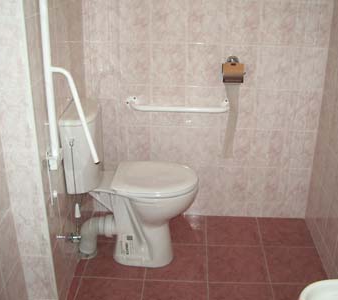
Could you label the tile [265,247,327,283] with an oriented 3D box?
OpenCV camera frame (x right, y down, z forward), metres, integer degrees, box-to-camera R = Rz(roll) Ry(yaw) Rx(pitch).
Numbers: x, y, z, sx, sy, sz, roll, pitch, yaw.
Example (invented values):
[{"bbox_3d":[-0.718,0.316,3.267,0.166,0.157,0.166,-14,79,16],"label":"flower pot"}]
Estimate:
[{"bbox_3d":[0.702,0.647,2.435,0.325,0.010,0.330,1,23,3],"label":"tile"}]

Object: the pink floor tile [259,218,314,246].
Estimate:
[{"bbox_3d":[0.721,0.518,2.733,0.325,0.010,0.325,1,23,3],"label":"pink floor tile"}]

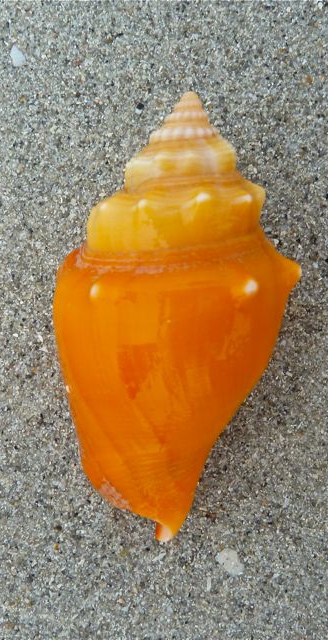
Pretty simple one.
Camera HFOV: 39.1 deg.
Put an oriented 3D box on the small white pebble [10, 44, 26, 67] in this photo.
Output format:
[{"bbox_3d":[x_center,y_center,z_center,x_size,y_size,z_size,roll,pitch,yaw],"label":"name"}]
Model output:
[{"bbox_3d":[-0.038,-0.068,0.119,0.003,0.002,0.006,-19,87,-1],"label":"small white pebble"}]

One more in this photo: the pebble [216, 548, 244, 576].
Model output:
[{"bbox_3d":[0.016,0.059,0.111,0.005,0.003,0.007,-30,87,-2],"label":"pebble"}]

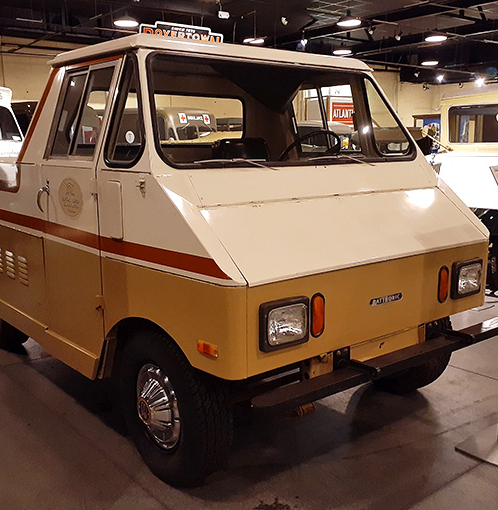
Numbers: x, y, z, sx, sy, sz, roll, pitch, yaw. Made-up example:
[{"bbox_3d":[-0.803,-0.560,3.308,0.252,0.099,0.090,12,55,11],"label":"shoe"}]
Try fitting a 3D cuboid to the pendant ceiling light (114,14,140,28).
[{"bbox_3d":[-2.147,-4.144,9.323,0.410,0.180,0.410,0,11,0],"label":"pendant ceiling light"}]

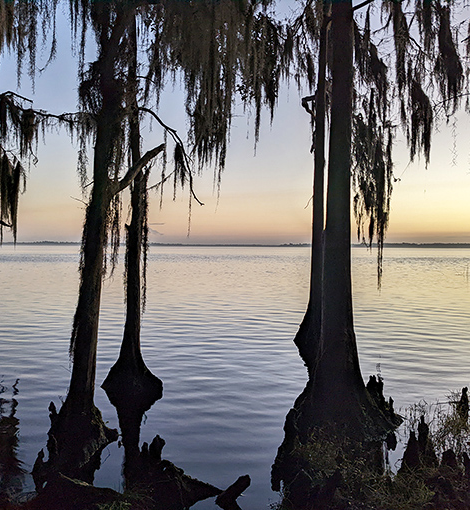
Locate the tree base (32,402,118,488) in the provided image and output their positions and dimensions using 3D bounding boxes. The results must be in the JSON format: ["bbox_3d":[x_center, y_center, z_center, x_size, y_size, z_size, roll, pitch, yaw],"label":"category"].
[{"bbox_3d":[-1.340,1.590,4.450,0.690,0.680,0.620,0,1,0],"label":"tree base"}]

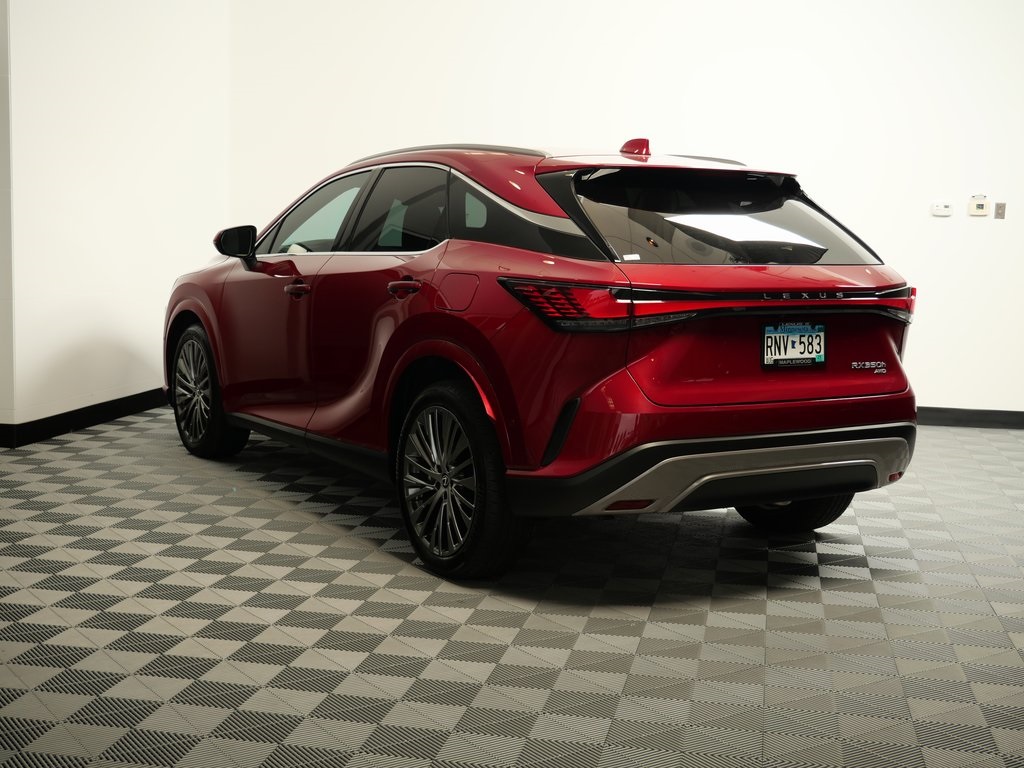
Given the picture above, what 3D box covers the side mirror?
[{"bbox_3d":[-1.388,-0.695,6.501,0.225,0.195,0.150,-3,8,-32],"label":"side mirror"}]

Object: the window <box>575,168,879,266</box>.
[{"bbox_3d":[0.815,-0.641,4.884,1.290,0.090,0.520,-3,46,-32],"label":"window"}]

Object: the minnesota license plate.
[{"bbox_3d":[1.005,-0.139,4.620,0.306,0.157,0.020,-3,3,-32],"label":"minnesota license plate"}]

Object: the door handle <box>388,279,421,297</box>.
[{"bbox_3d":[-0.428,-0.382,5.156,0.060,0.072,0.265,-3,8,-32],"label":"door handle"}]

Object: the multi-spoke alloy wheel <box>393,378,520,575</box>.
[{"bbox_3d":[-0.185,0.359,4.963,0.240,0.762,0.768,-3,8,-32],"label":"multi-spoke alloy wheel"}]

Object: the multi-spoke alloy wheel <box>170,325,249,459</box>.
[{"bbox_3d":[-1.698,0.038,7.357,0.240,0.762,0.768,-3,8,-32],"label":"multi-spoke alloy wheel"}]

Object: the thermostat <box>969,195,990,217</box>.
[{"bbox_3d":[3.348,-1.275,9.320,0.150,0.150,0.040,3,7,9],"label":"thermostat"}]

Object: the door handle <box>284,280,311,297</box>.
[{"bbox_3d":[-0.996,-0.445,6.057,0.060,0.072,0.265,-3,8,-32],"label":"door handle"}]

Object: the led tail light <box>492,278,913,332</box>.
[{"bbox_3d":[0.869,-0.293,4.822,1.790,0.165,0.620,-3,8,-32],"label":"led tail light"}]

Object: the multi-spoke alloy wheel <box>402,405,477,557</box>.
[{"bbox_3d":[-0.210,0.364,4.948,0.160,0.572,0.572,-3,8,-32],"label":"multi-spoke alloy wheel"}]

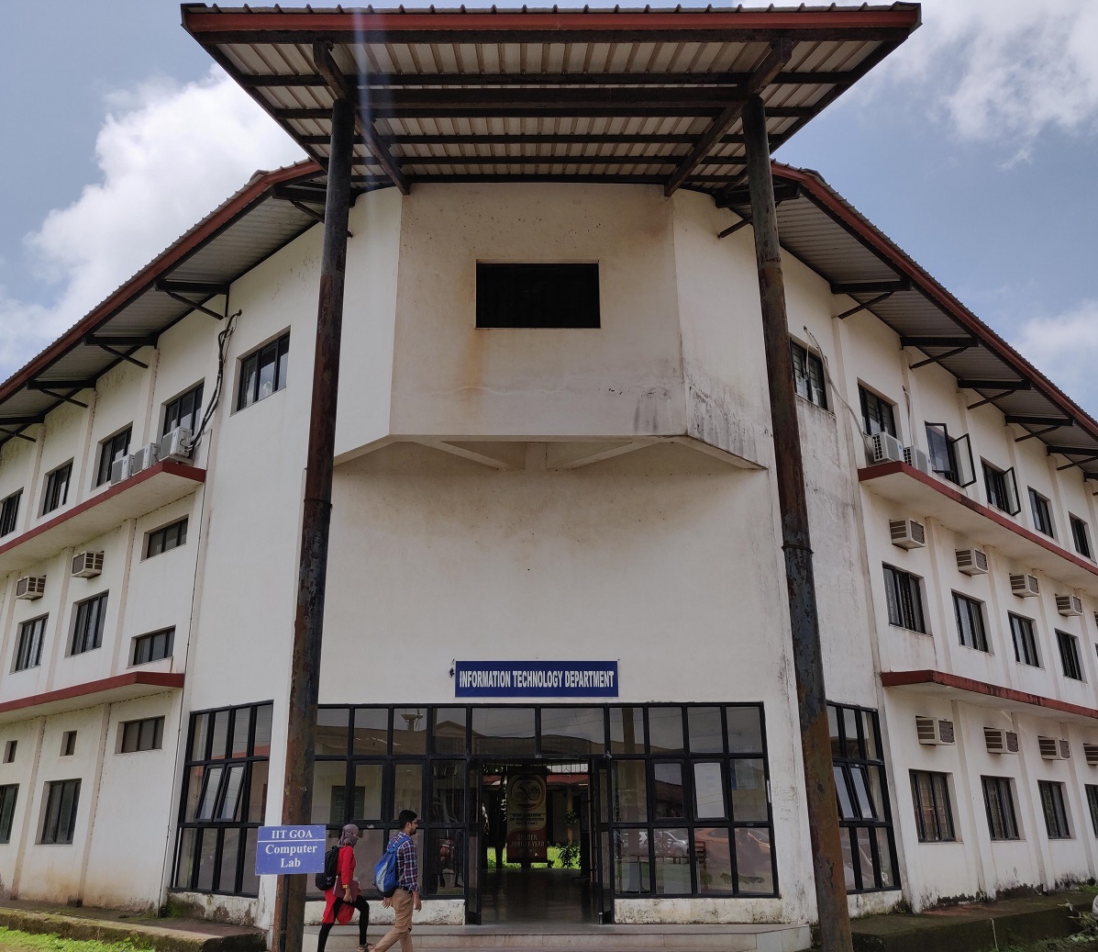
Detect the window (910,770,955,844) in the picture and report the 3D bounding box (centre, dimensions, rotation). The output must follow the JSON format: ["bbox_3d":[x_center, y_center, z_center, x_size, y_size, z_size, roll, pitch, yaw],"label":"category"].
[{"bbox_3d":[7.042,6.080,16.839,1.804,1.232,0.160,19,-28,-41],"label":"window"}]

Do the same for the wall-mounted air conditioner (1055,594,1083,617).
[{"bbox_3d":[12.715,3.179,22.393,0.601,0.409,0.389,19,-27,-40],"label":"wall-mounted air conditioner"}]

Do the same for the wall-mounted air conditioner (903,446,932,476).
[{"bbox_3d":[7.612,-0.226,18.909,0.730,0.530,0.270,19,-28,-41],"label":"wall-mounted air conditioner"}]

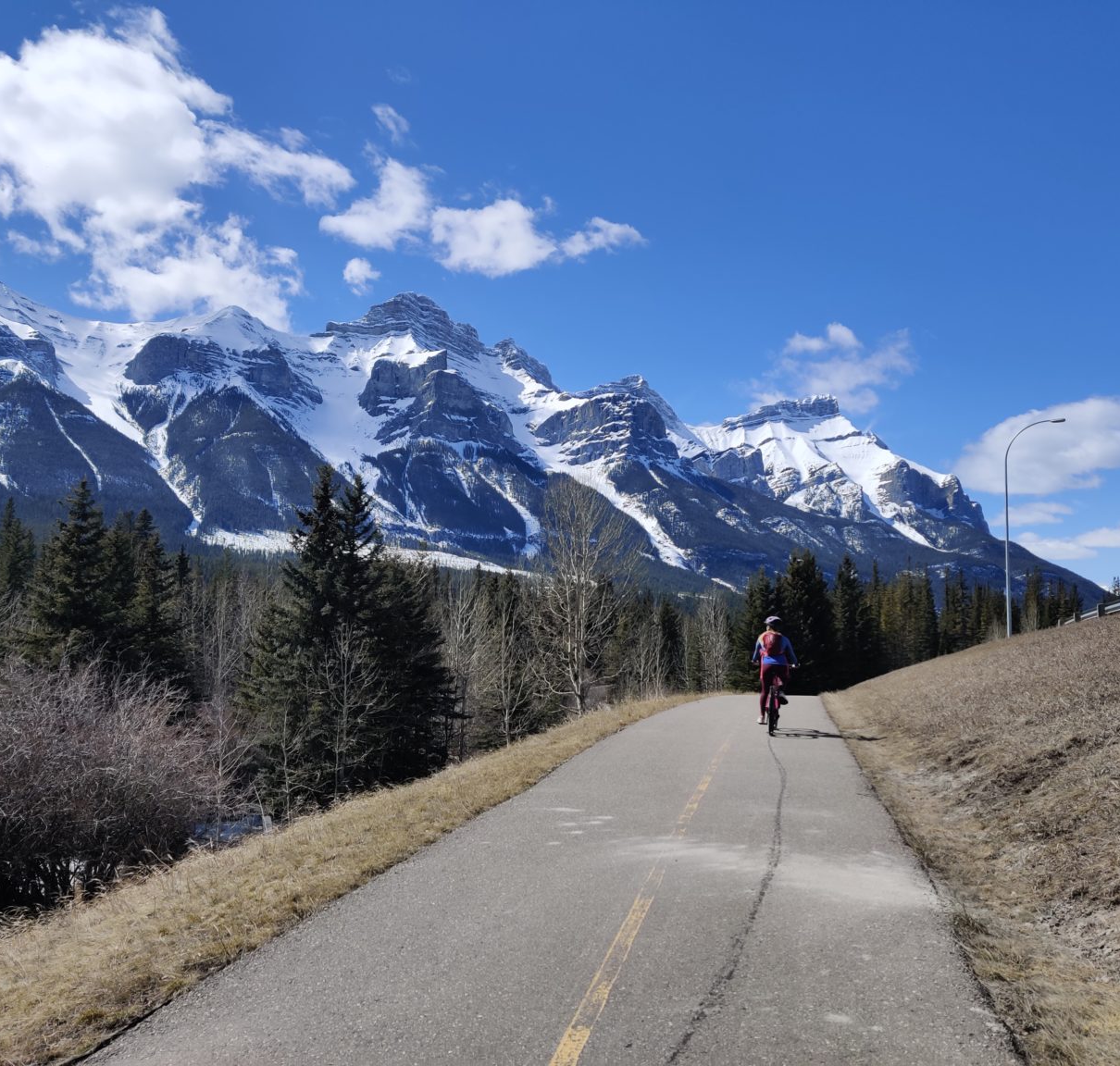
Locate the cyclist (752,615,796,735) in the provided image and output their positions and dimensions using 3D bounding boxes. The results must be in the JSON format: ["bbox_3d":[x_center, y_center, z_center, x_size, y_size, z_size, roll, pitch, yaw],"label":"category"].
[{"bbox_3d":[3.066,1.998,15.900,0.660,1.660,1.720,-1,-3,12],"label":"cyclist"}]

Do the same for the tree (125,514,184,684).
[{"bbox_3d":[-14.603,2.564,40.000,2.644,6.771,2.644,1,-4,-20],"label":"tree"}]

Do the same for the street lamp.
[{"bbox_3d":[23.978,-0.308,56.000,3.000,11.218,0.300,-1,-3,16],"label":"street lamp"}]

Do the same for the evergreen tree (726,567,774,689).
[{"bbox_3d":[10.337,5.258,60.000,2.704,6.851,2.704,-1,-3,10],"label":"evergreen tree"}]

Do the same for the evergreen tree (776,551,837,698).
[{"bbox_3d":[13.755,4.999,62.000,3.353,8.197,3.353,-1,-3,12],"label":"evergreen tree"}]

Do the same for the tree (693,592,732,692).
[{"bbox_3d":[6.886,4.933,50.000,1.703,4.507,1.703,0,-3,8],"label":"tree"}]

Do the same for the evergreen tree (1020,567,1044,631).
[{"bbox_3d":[44.697,6.994,105.000,2.629,7.572,2.629,-1,-4,23],"label":"evergreen tree"}]

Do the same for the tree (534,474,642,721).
[{"bbox_3d":[0.776,1.770,31.000,2.888,6.614,2.888,0,-3,1],"label":"tree"}]

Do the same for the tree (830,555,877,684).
[{"bbox_3d":[17.518,5.355,66.000,2.710,8.131,2.710,-1,-3,15],"label":"tree"}]

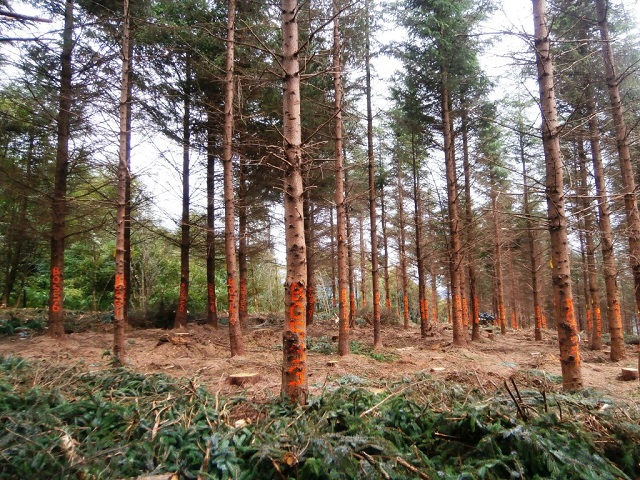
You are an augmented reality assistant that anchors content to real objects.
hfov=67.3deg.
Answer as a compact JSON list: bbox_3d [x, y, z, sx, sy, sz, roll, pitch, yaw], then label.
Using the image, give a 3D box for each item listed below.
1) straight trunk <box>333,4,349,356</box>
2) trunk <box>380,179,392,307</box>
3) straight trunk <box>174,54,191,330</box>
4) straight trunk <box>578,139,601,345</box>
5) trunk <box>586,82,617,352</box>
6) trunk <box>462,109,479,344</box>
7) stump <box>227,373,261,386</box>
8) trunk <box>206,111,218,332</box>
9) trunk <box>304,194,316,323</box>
[{"bbox_3d":[0.502,-1.739,12.194,0.260,9.131,0.260,-1,-7,3],"label":"straight trunk"},{"bbox_3d":[3.519,0.307,25.461,0.240,7.094,0.240,-3,-8,8],"label":"trunk"},{"bbox_3d":[-5.114,-2.032,18.189,0.330,10.598,0.330,1,-8,-16],"label":"straight trunk"},{"bbox_3d":[10.592,0.001,18.837,0.310,8.253,0.310,-4,-9,29],"label":"straight trunk"},{"bbox_3d":[8.396,-0.746,14.237,0.340,8.261,0.340,-6,-9,31],"label":"trunk"},{"bbox_3d":[5.773,-0.779,18.493,0.270,9.121,0.270,-3,-8,17],"label":"trunk"},{"bbox_3d":[-1.188,2.147,7.511,0.480,0.170,0.480,0,-8,-9],"label":"stump"},{"bbox_3d":[-4.119,-0.930,18.449,0.300,8.459,0.300,-1,-8,-13],"label":"trunk"},{"bbox_3d":[-0.456,0.713,19.867,0.330,5.642,0.330,-1,-7,-1],"label":"trunk"}]

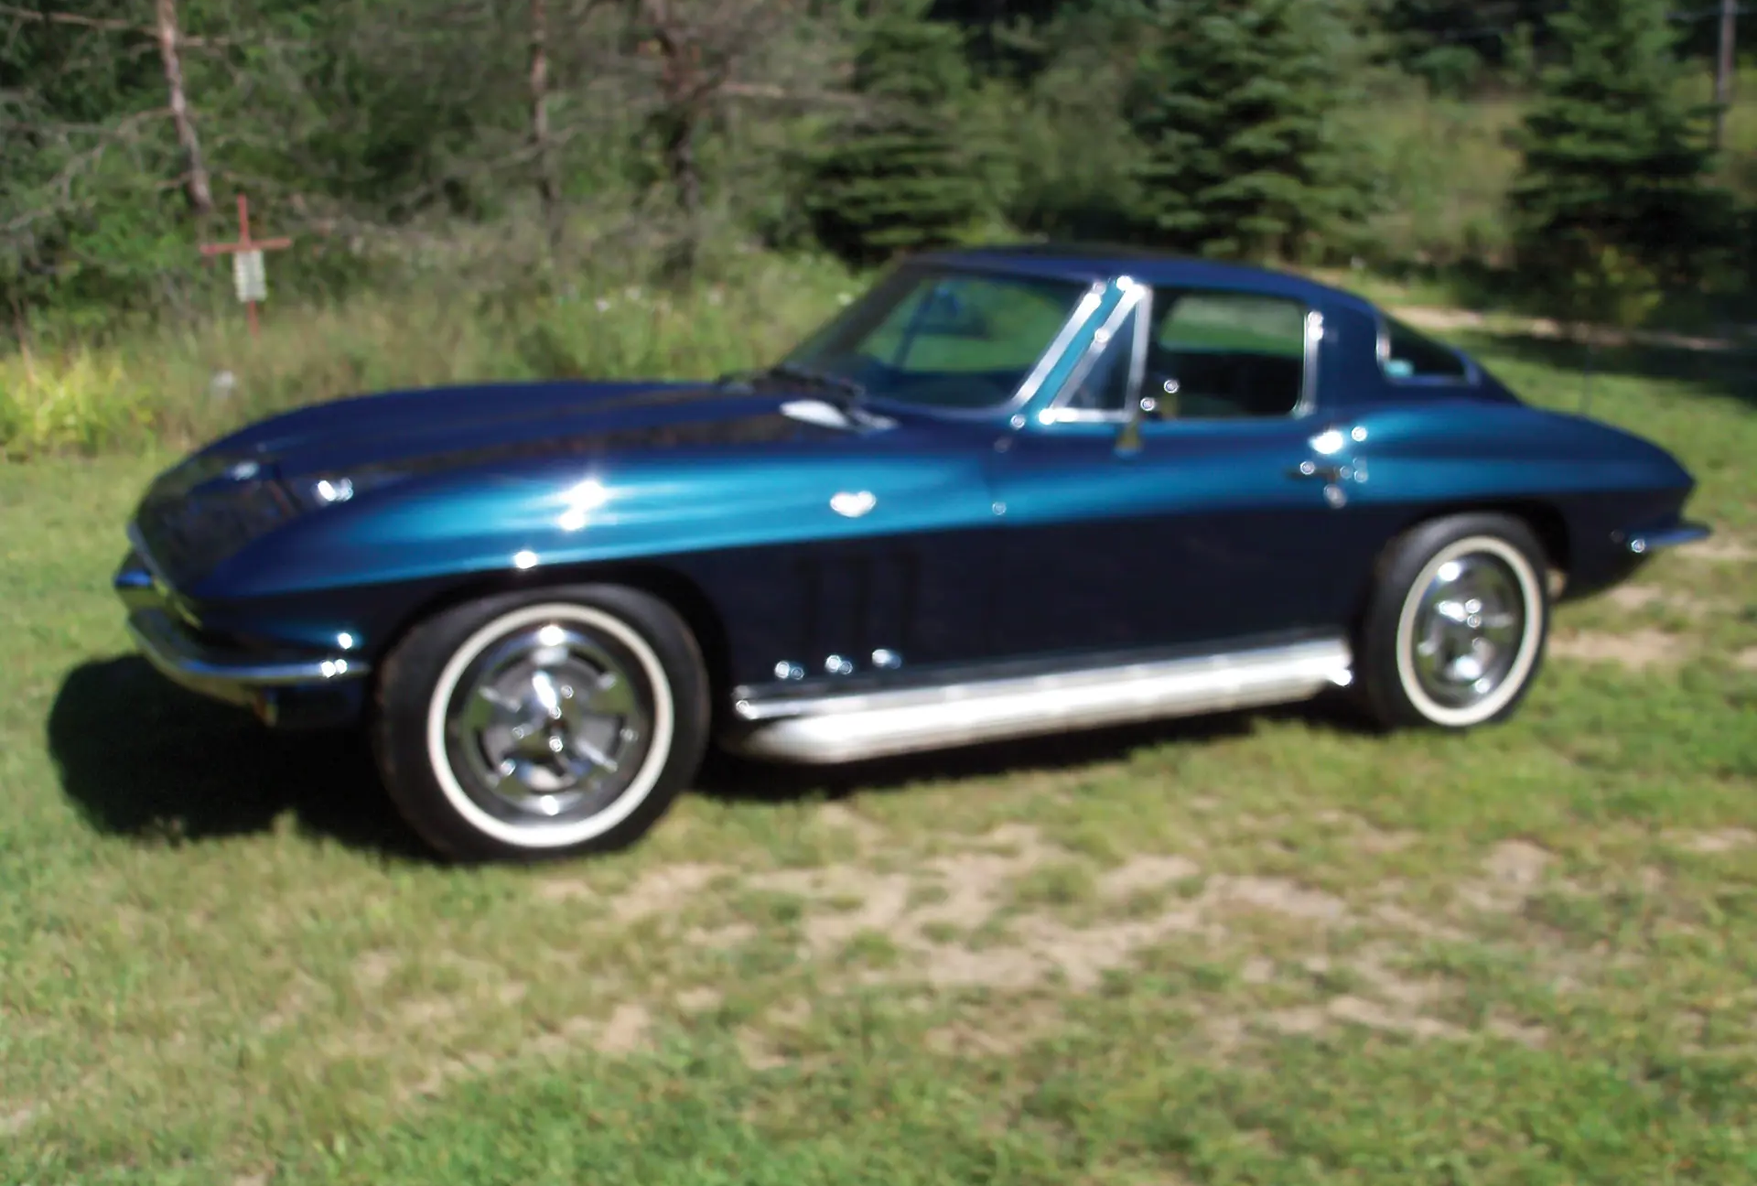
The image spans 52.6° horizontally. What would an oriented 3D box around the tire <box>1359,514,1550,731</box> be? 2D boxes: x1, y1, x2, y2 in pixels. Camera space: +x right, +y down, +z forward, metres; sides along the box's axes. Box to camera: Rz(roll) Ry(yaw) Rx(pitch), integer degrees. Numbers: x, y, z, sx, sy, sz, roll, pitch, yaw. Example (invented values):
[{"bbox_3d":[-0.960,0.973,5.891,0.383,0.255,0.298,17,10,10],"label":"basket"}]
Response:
[{"bbox_3d":[1.528,0.085,4.805,0.670,0.670,0.200,-4,13,-27],"label":"tire"}]

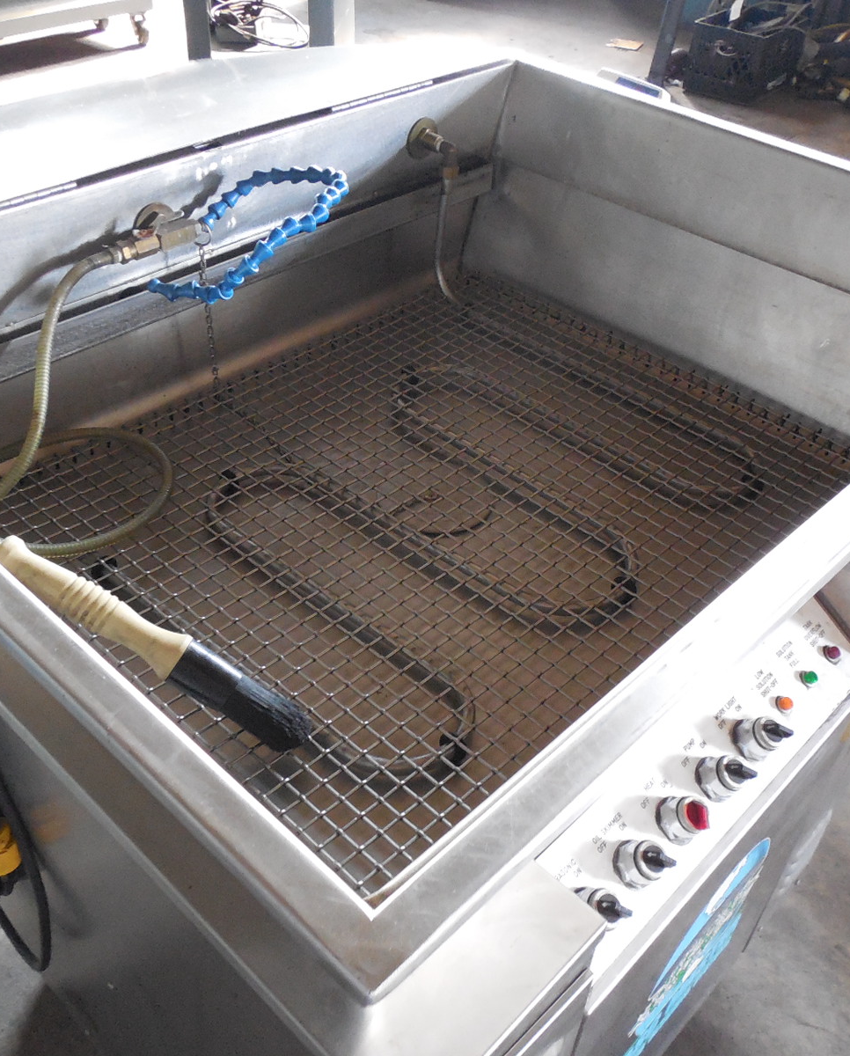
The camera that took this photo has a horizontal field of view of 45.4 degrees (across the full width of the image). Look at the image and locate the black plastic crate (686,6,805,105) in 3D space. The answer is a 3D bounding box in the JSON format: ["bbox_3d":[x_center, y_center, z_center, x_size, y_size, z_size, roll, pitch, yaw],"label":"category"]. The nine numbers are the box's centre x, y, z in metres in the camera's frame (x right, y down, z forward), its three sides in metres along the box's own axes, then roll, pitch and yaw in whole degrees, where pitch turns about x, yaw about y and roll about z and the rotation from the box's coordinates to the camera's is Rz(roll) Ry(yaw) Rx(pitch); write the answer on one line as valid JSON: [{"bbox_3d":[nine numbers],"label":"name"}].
[{"bbox_3d":[1.474,-2.164,4.649,0.332,0.280,0.478,29,46,28],"label":"black plastic crate"}]

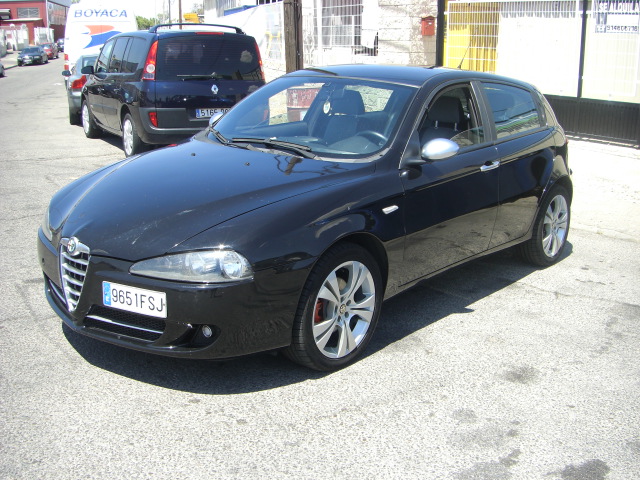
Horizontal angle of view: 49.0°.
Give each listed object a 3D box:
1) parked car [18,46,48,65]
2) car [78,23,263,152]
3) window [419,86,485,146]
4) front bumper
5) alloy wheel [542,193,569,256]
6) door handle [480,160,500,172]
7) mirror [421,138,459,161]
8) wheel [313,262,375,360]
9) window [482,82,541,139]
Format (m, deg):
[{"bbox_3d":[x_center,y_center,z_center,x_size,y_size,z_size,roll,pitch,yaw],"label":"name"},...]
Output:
[{"bbox_3d":[-22.301,-14.195,54.500,1.720,1.430,4.250,-3,15,-16],"label":"parked car"},{"bbox_3d":[-2.458,-2.317,10.836,1.880,1.770,4.680,-7,16,-28],"label":"car"},{"bbox_3d":[0.759,-0.716,4.120,0.050,0.430,0.790,-22,-5,42],"label":"window"},{"bbox_3d":[-0.928,0.192,3.425,1.710,0.470,0.610,14,19,39],"label":"front bumper"},{"bbox_3d":[1.706,-0.114,5.325,0.180,0.475,0.475,14,19,39],"label":"alloy wheel"},{"bbox_3d":[1.044,-0.443,4.284,0.055,0.050,0.210,14,19,39],"label":"door handle"},{"bbox_3d":[0.641,-0.481,3.732,0.215,0.135,0.130,14,19,39],"label":"mirror"},{"bbox_3d":[0.059,0.322,3.433,0.180,0.475,0.475,14,19,39],"label":"wheel"},{"bbox_3d":[1.298,-0.878,4.743,0.050,0.400,0.740,-22,-5,42],"label":"window"}]

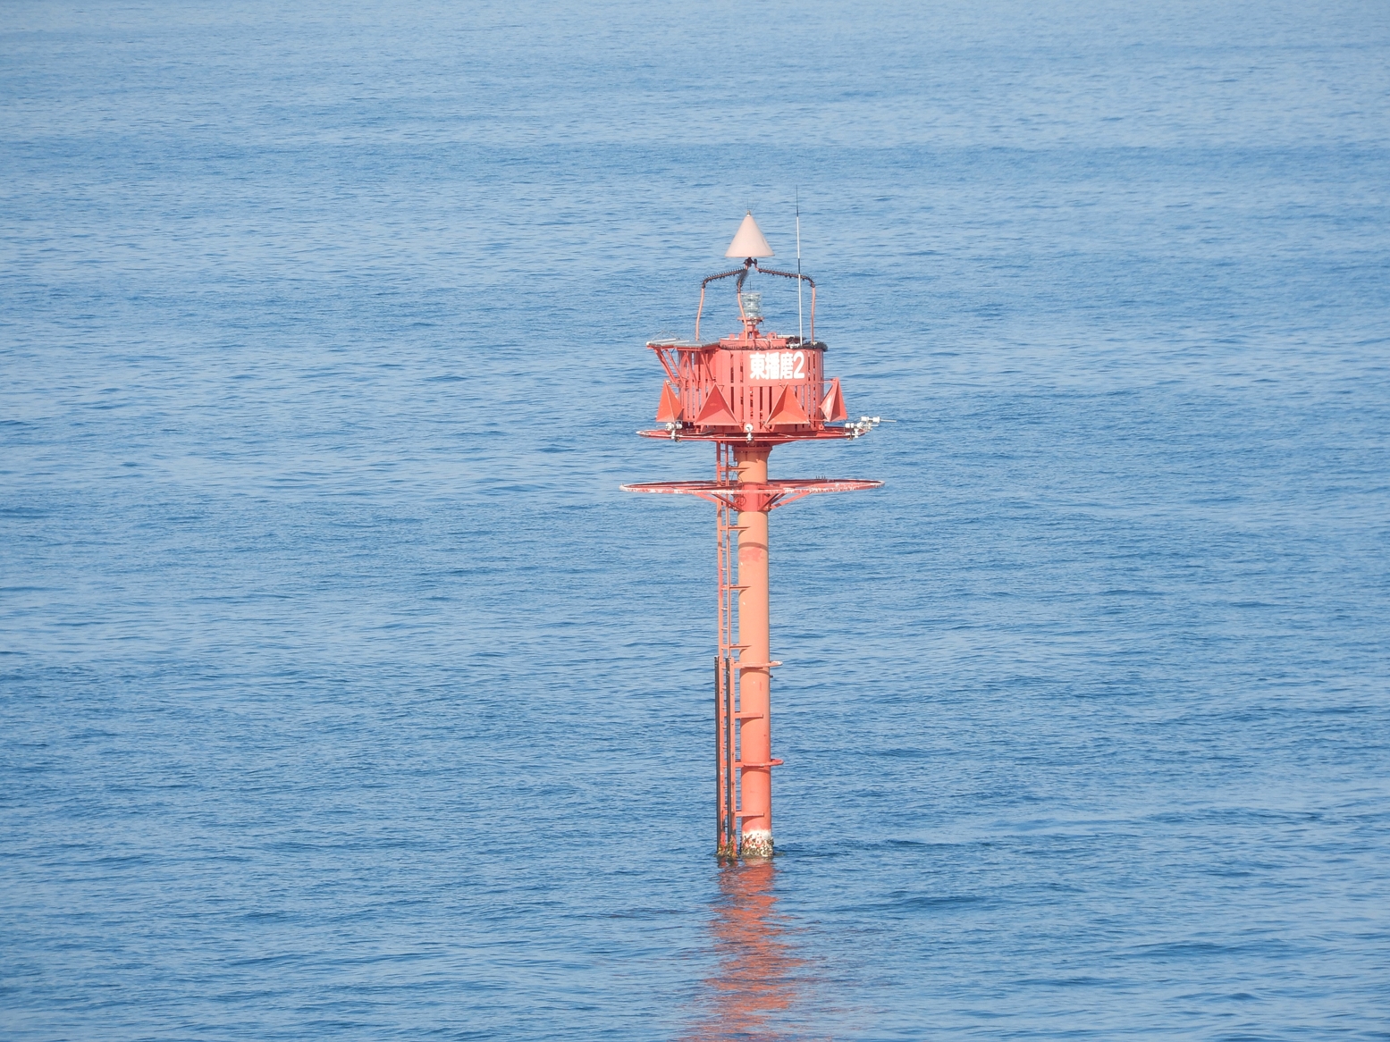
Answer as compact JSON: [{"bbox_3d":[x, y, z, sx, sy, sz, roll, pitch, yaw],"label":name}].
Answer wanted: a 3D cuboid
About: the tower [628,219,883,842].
[{"bbox_3d":[0.881,0.231,214.000,3.970,9.870,3.970,-1,2,0],"label":"tower"}]

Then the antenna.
[{"bbox_3d":[1.591,-3.874,213.800,0.036,2.370,0.036,-2,2,0],"label":"antenna"}]

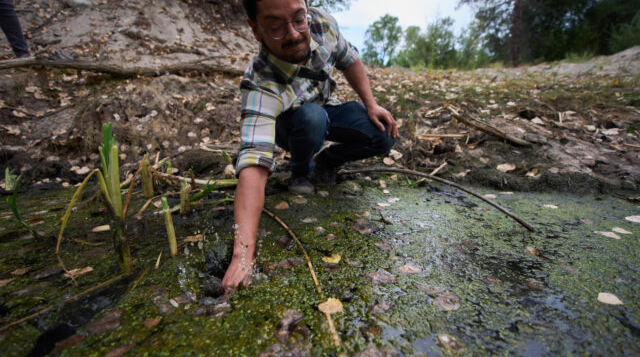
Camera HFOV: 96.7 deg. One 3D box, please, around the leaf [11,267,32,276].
[{"bbox_3d":[-0.909,0.281,0.865,0.038,0.010,0.047,-1,12,-6],"label":"leaf"}]

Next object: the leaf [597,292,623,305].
[{"bbox_3d":[0.742,0.309,0.734,0.050,0.010,0.056,5,13,22],"label":"leaf"}]

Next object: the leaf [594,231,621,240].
[{"bbox_3d":[1.143,0.224,1.134,0.069,0.010,0.081,5,13,21],"label":"leaf"}]

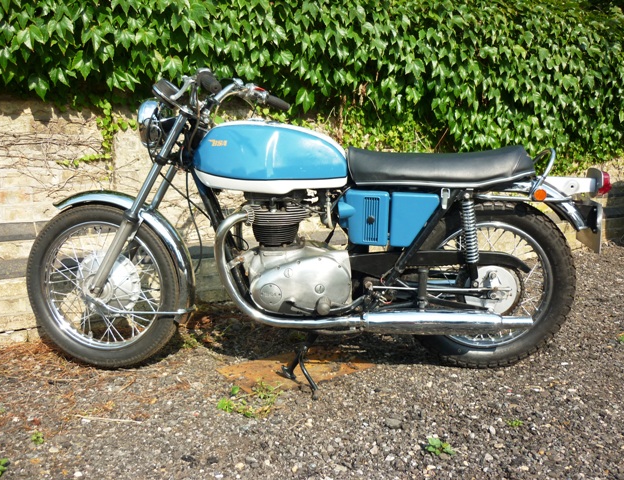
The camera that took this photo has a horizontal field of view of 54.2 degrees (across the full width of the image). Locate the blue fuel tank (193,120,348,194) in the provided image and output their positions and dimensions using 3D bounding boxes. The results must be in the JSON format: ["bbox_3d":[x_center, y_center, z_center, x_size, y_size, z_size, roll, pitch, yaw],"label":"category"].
[{"bbox_3d":[-0.148,-0.301,2.239,0.575,0.260,0.280,0,10,3],"label":"blue fuel tank"}]

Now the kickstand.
[{"bbox_3d":[-0.040,0.433,2.215,0.150,0.200,0.280,0,10,3],"label":"kickstand"}]

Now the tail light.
[{"bbox_3d":[1.057,-0.204,2.203,0.065,0.098,0.090,0,10,3],"label":"tail light"}]

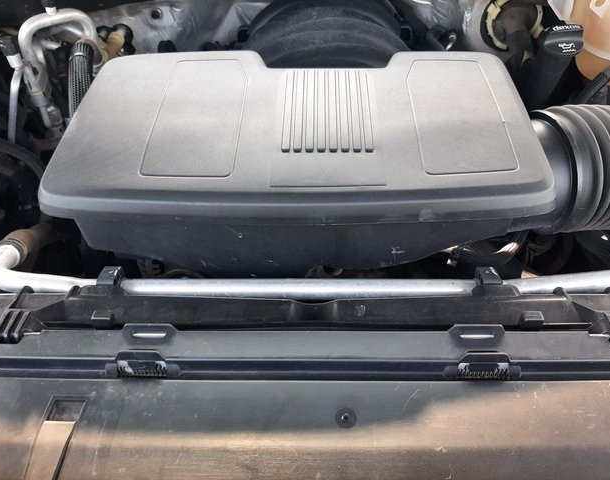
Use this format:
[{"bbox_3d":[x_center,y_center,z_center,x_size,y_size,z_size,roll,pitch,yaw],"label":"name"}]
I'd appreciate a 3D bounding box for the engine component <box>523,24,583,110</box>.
[{"bbox_3d":[0.397,-0.274,0.770,0.055,0.145,0.052,3,58,5],"label":"engine component"}]

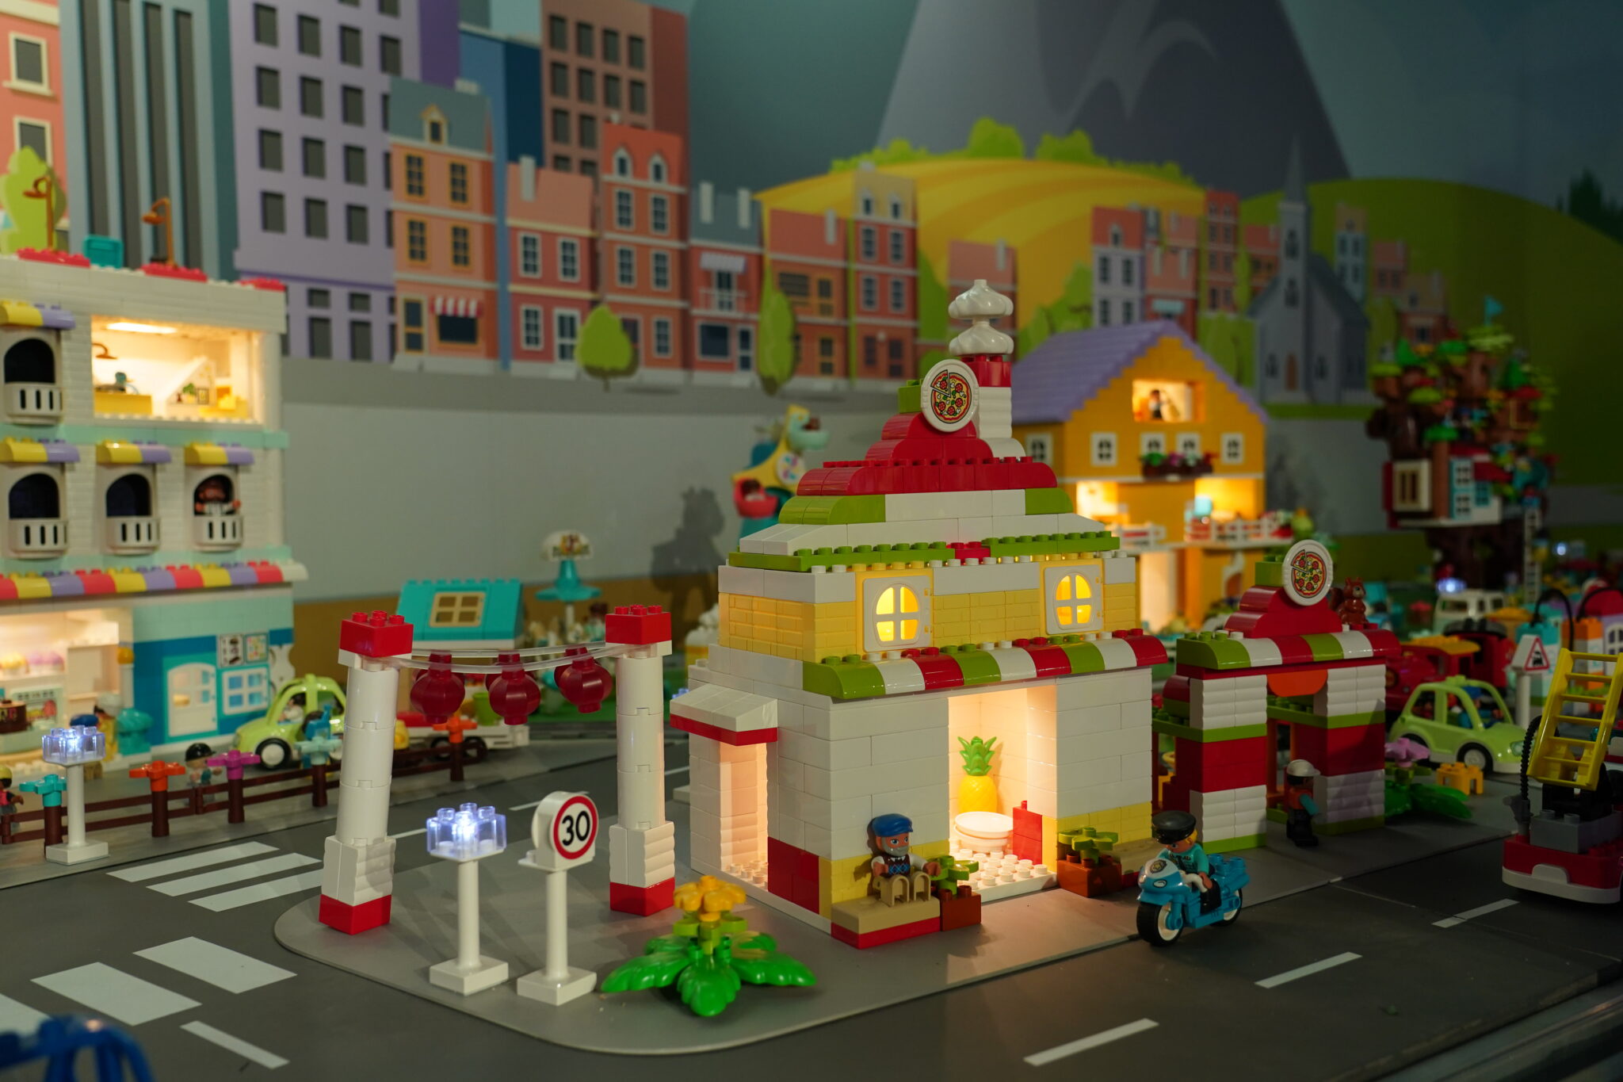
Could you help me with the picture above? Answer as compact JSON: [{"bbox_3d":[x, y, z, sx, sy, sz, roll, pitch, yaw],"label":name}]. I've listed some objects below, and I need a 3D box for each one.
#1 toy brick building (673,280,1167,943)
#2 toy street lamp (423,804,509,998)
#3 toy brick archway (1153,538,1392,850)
[{"bbox_3d":[0.075,0.026,0.996,0.322,0.443,0.218,-2,2,-32],"label":"toy brick building"},{"bbox_3d":[-0.199,0.206,0.785,0.032,0.101,0.032,1,2,38],"label":"toy street lamp"},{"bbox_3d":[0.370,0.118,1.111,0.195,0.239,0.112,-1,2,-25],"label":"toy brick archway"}]

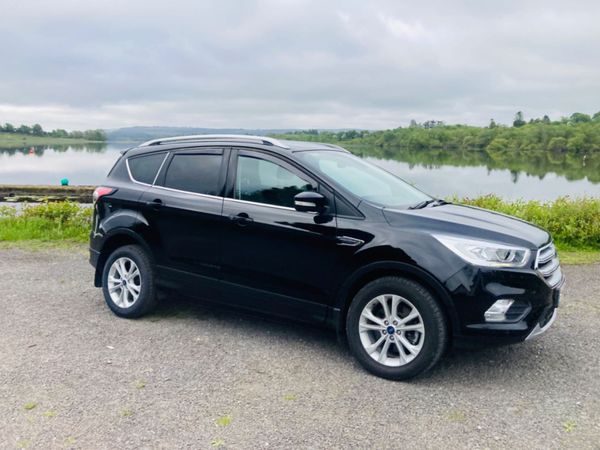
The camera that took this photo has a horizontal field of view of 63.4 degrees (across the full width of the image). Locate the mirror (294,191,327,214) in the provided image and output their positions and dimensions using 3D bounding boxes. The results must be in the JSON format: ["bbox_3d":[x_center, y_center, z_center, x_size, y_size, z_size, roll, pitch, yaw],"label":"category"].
[{"bbox_3d":[0.068,-0.160,3.333,0.150,0.170,0.230,4,12,31],"label":"mirror"}]

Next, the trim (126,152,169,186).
[{"bbox_3d":[-1.428,-0.511,4.476,0.500,0.330,0.060,5,-11,36],"label":"trim"}]

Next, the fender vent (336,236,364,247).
[{"bbox_3d":[0.337,0.118,3.285,0.220,0.060,0.035,4,12,31],"label":"fender vent"}]

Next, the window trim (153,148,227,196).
[{"bbox_3d":[-0.941,-0.449,4.156,0.770,0.410,0.070,4,-11,31],"label":"window trim"}]

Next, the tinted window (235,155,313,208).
[{"bbox_3d":[-0.191,-0.347,3.675,0.700,0.410,0.055,4,-11,31],"label":"tinted window"}]

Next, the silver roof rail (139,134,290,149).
[{"bbox_3d":[-0.810,-0.706,4.205,1.720,0.120,0.070,6,13,31],"label":"silver roof rail"}]

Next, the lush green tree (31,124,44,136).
[{"bbox_3d":[-124.265,-44.787,230.000,5.300,6.000,5.300,-6,11,-28],"label":"lush green tree"}]

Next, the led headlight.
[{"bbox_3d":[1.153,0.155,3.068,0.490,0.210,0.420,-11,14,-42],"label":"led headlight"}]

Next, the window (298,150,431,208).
[{"bbox_3d":[0.580,-0.422,4.109,0.800,0.130,1.340,37,26,21],"label":"window"}]

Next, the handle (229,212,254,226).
[{"bbox_3d":[-0.464,-0.037,3.763,0.230,0.065,0.060,4,12,31],"label":"handle"}]

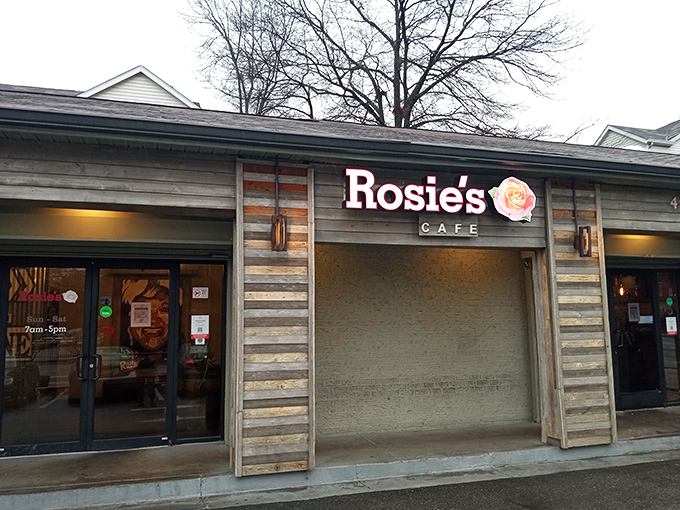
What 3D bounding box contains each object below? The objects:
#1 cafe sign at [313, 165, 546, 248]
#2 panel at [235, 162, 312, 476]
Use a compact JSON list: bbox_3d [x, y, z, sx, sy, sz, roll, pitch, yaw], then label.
[{"bbox_3d":[1.100,-0.525,6.085,2.878,0.830,0.190,1,-6,-17],"label":"cafe sign"},{"bbox_3d":[-0.634,0.575,5.480,0.793,3.064,0.122,1,-6,-16],"label":"panel"}]

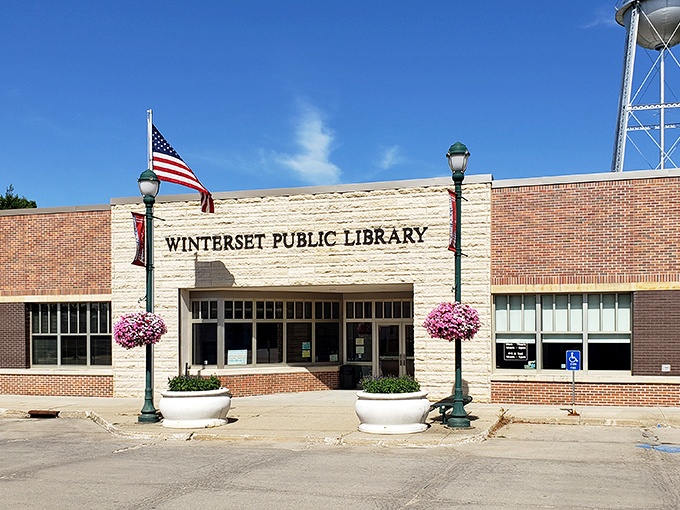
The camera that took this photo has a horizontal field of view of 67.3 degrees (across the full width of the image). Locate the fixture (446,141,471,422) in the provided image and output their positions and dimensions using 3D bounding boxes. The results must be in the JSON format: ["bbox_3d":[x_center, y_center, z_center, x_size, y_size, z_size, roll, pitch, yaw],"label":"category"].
[{"bbox_3d":[2.274,0.566,9.800,0.460,5.500,0.460,-1,-1,10],"label":"fixture"}]

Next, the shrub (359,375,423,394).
[{"bbox_3d":[0.905,2.329,9.150,1.050,0.360,0.950,-1,-1,10],"label":"shrub"}]

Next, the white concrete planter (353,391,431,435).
[{"bbox_3d":[0.987,2.923,9.600,1.410,0.720,1.410,-1,-5,12],"label":"white concrete planter"}]

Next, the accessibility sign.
[{"bbox_3d":[5.258,2.380,11.500,0.310,0.455,0.025,-1,-5,12],"label":"accessibility sign"}]

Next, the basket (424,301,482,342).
[{"bbox_3d":[2.096,1.269,9.600,1.080,0.760,1.020,-1,-1,10],"label":"basket"}]

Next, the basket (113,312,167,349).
[{"bbox_3d":[-3.999,1.508,10.200,1.050,0.720,1.030,-1,-5,12],"label":"basket"}]

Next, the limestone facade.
[{"bbox_3d":[-1.397,1.139,15.185,11.300,6.150,0.800,-1,-1,10],"label":"limestone facade"}]

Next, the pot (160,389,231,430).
[{"bbox_3d":[-2.890,3.046,10.200,1.410,0.720,1.410,0,-5,0],"label":"pot"}]

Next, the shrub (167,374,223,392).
[{"bbox_3d":[-2.792,2.485,9.800,1.050,0.360,0.950,-1,-1,10],"label":"shrub"}]

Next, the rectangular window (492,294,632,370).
[{"bbox_3d":[5.829,2.080,13.500,3.380,2.050,0.140,-1,-5,12],"label":"rectangular window"}]

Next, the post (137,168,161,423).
[{"bbox_3d":[-4.114,0.872,11.000,0.480,5.500,0.480,-1,-1,10],"label":"post"}]

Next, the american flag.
[{"bbox_3d":[-4.181,-2.304,13.600,1.600,2.300,0.500,2,-5,-20],"label":"american flag"}]

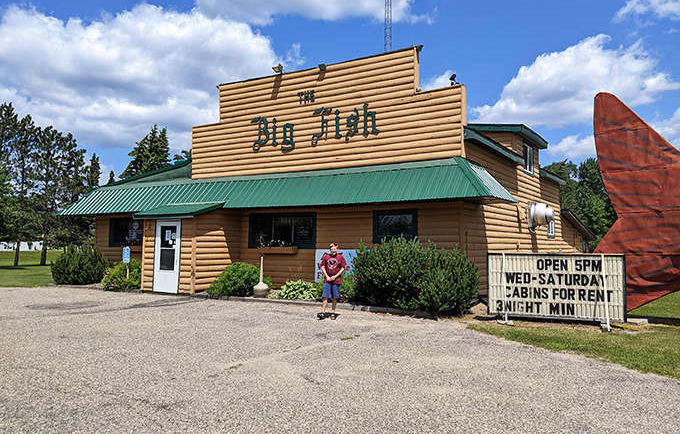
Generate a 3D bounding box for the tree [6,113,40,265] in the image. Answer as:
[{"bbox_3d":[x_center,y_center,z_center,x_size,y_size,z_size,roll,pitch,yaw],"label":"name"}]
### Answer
[{"bbox_3d":[-22.977,-1.969,38.682,2.700,11.000,2.700,-2,-4,30],"label":"tree"}]

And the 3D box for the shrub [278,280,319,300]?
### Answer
[{"bbox_3d":[-1.030,1.778,13.119,0.970,0.480,0.900,0,-3,0],"label":"shrub"}]

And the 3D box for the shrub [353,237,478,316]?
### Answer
[{"bbox_3d":[1.631,1.154,11.252,2.700,1.500,2.300,-2,-4,30],"label":"shrub"}]

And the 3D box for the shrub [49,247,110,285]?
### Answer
[{"bbox_3d":[-9.697,1.752,19.682,2.050,1.320,1.950,-2,-4,30],"label":"shrub"}]

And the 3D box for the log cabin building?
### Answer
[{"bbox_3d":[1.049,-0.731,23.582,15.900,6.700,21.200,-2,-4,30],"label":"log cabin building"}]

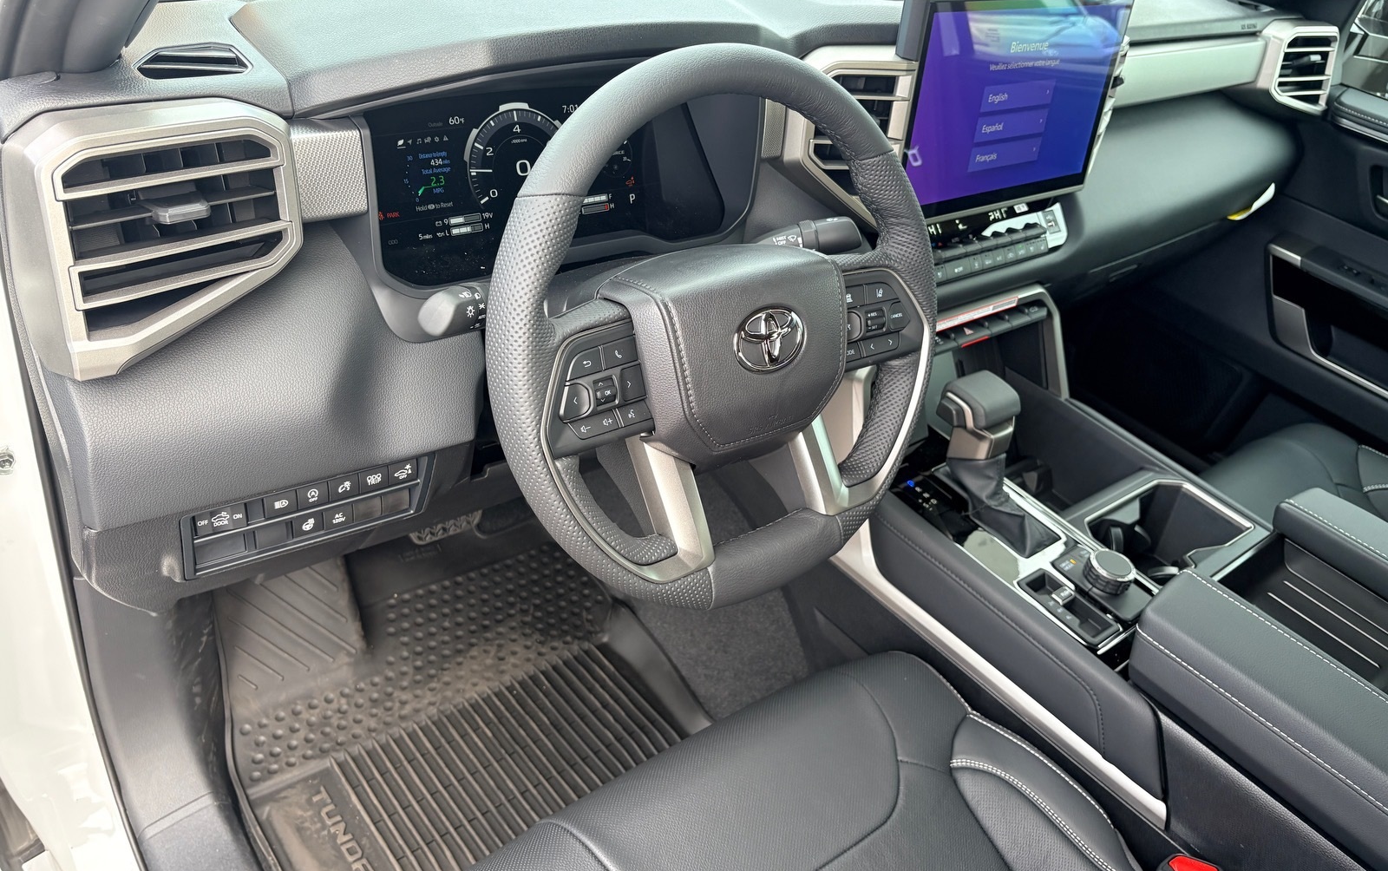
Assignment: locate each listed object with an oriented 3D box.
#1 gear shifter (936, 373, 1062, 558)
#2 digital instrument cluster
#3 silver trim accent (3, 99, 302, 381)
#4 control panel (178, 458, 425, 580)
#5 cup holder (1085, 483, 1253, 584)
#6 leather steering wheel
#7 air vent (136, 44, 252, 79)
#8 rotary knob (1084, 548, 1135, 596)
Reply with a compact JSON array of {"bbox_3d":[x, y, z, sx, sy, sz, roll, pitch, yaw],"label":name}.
[{"bbox_3d":[0.290,0.012,0.991,0.068,0.125,0.160,-17,41,-33],"label":"gear shifter"},{"bbox_3d":[-0.118,-0.245,1.001,0.395,0.164,0.040,-18,26,-35],"label":"digital instrument cluster"},{"bbox_3d":[-0.346,-0.140,0.695,0.075,0.167,0.158,26,36,38],"label":"silver trim accent"},{"bbox_3d":[-0.295,0.054,0.801,0.188,0.055,0.030,-17,36,-33],"label":"control panel"},{"bbox_3d":[0.451,0.121,1.042,0.180,0.085,0.115,-17,41,-33],"label":"cup holder"},{"bbox_3d":[0.019,-0.076,0.754,0.385,0.385,0.100,-17,18,-33],"label":"leather steering wheel"},{"bbox_3d":[-0.323,-0.236,0.677,0.068,0.025,0.038,-17,76,-33],"label":"air vent"},{"bbox_3d":[0.383,0.124,0.957,0.042,0.023,0.042,6,33,-4],"label":"rotary knob"}]

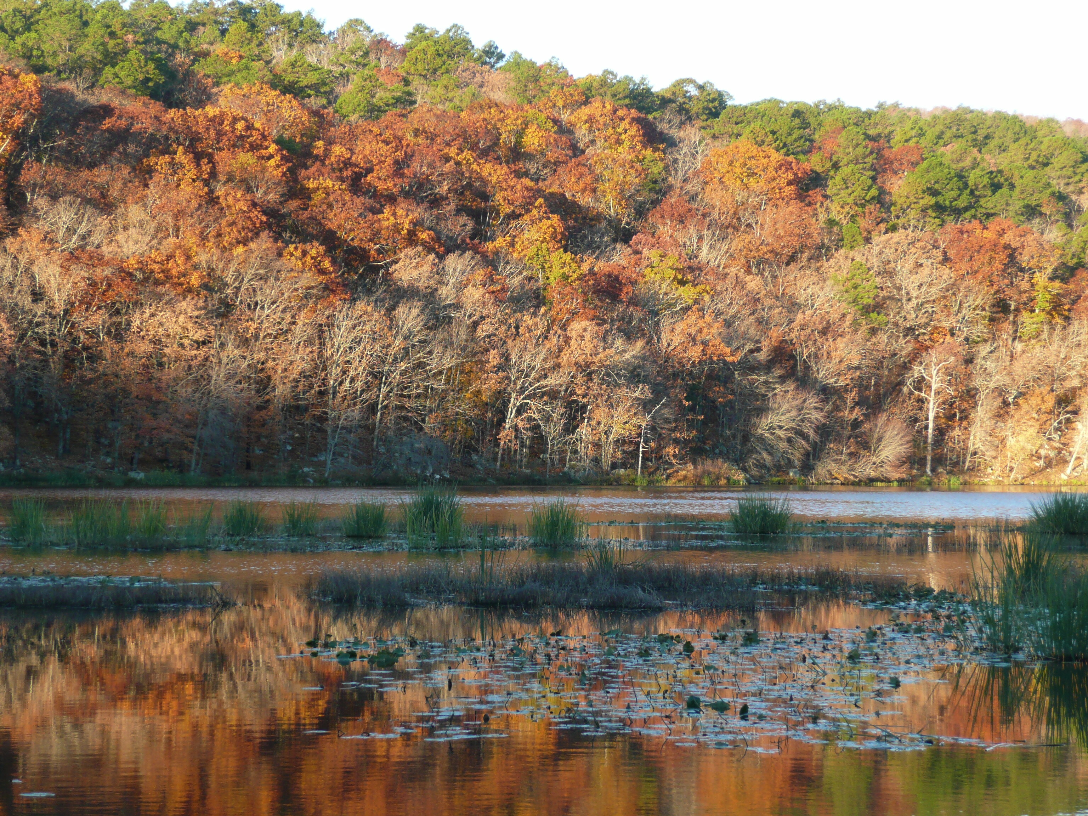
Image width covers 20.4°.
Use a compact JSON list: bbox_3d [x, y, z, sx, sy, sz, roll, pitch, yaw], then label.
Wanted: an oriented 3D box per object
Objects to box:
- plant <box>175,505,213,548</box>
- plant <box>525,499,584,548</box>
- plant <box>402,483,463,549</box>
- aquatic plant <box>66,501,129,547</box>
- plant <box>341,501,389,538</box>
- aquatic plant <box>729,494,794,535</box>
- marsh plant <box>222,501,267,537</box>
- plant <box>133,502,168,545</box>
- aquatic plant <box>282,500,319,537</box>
[{"bbox_3d":[-9.342,3.152,80.495,1.066,1.066,0.901,0,-1,0],"label":"plant"},{"bbox_3d":[0.293,3.027,79.903,1.508,1.306,1.272,0,-1,0],"label":"plant"},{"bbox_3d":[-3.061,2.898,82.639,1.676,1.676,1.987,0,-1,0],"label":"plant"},{"bbox_3d":[-11.935,3.083,80.773,1.729,1.229,1.457,0,-1,0],"label":"aquatic plant"},{"bbox_3d":[-5.298,3.297,89.340,1.409,1.082,1.190,0,-1,0],"label":"plant"},{"bbox_3d":[6.737,3.296,93.601,1.951,1.239,1.644,0,-1,0],"label":"aquatic plant"},{"bbox_3d":[-9.067,3.331,91.304,1.389,1.080,1.173,0,-1,0],"label":"marsh plant"},{"bbox_3d":[-10.595,3.089,81.234,0.938,1.213,0.794,0,-1,0],"label":"plant"},{"bbox_3d":[-7.362,3.328,91.217,1.182,1.079,0.999,0,-1,0],"label":"aquatic plant"}]

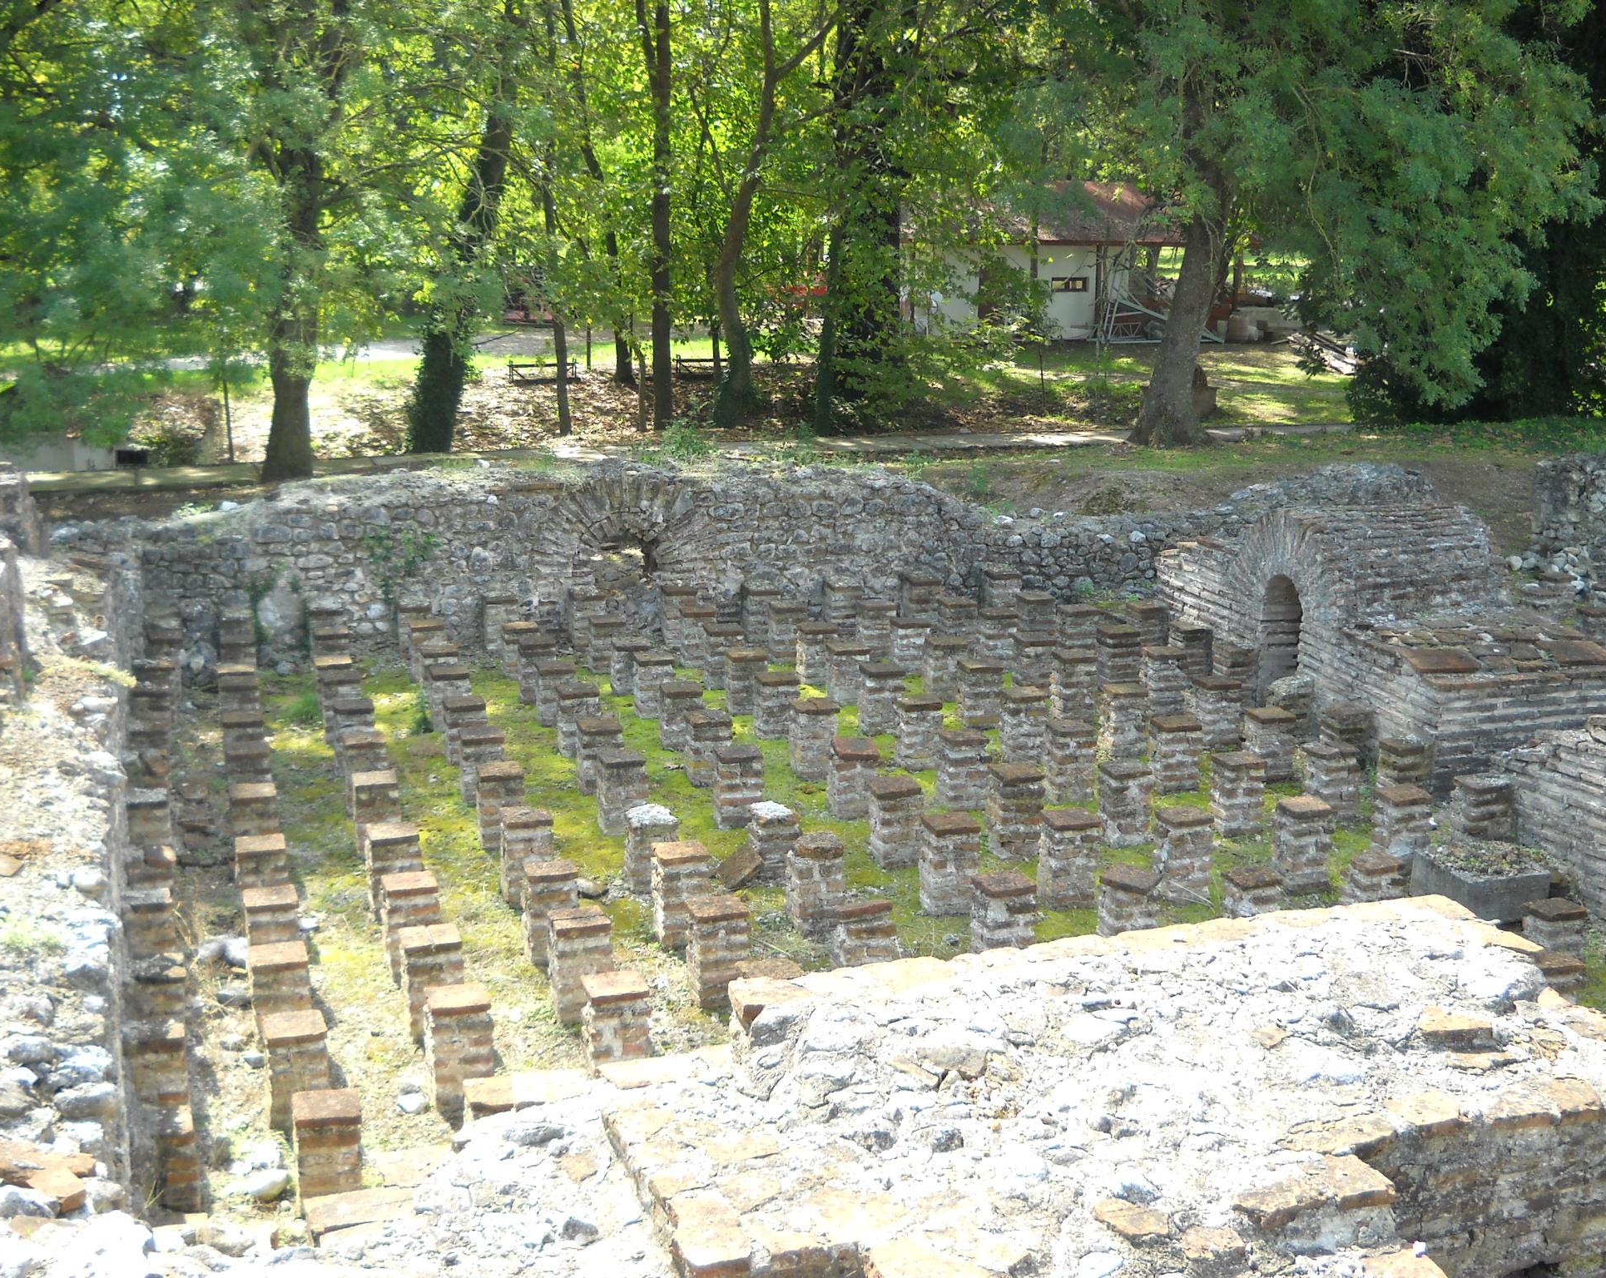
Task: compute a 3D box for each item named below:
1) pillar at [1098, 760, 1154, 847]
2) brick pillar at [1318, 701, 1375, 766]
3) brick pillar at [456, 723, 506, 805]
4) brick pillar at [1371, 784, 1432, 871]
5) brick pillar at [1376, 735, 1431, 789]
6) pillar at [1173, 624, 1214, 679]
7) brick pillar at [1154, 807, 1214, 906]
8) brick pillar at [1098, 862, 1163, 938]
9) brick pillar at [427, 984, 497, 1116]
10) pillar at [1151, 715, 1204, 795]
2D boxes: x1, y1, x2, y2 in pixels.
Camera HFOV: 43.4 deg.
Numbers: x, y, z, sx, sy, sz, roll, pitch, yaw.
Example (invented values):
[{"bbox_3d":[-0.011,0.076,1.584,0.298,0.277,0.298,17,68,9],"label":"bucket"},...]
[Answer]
[{"bbox_3d":[2.620,1.365,16.559,0.331,0.588,0.331,-3,16,-17],"label":"pillar"},{"bbox_3d":[4.390,0.781,16.318,0.296,0.505,0.296,-4,15,-17],"label":"brick pillar"},{"bbox_3d":[-2.427,0.941,15.213,0.311,0.517,0.311,-4,15,-17],"label":"brick pillar"},{"bbox_3d":[4.645,1.465,15.678,0.319,0.590,0.319,-5,16,-17],"label":"brick pillar"},{"bbox_3d":[5.140,1.189,17.384,0.331,0.594,0.331,-3,16,-17],"label":"brick pillar"},{"bbox_3d":[3.387,0.139,17.631,0.282,0.496,0.278,-3,16,-17],"label":"pillar"},{"bbox_3d":[2.863,1.616,15.219,0.319,0.635,0.319,-5,16,-17],"label":"brick pillar"},{"bbox_3d":[2.071,1.772,12.822,0.312,0.540,0.312,-4,15,-17],"label":"brick pillar"},{"bbox_3d":[-1.833,2.201,10.783,0.312,0.620,0.312,-4,15,-17],"label":"brick pillar"},{"bbox_3d":[3.233,0.995,17.427,0.327,0.598,0.327,-5,16,-17],"label":"pillar"}]

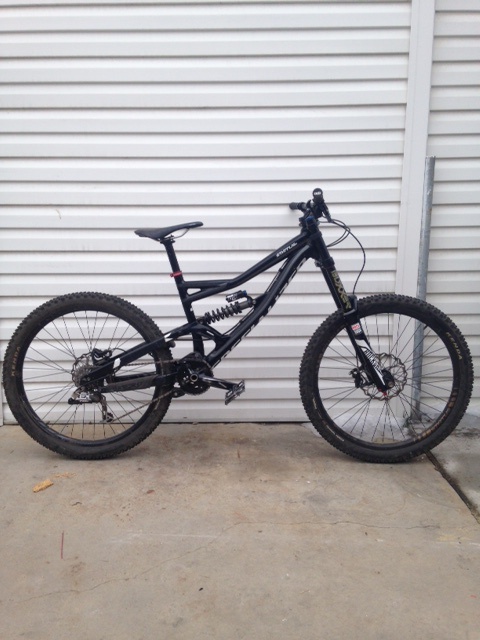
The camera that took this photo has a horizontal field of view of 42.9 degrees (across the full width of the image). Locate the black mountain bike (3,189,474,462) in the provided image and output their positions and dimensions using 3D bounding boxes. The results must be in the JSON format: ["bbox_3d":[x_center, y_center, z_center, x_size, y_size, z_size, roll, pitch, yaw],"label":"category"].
[{"bbox_3d":[-0.017,0.047,2.396,1.876,1.068,0.755,0,10,3],"label":"black mountain bike"}]

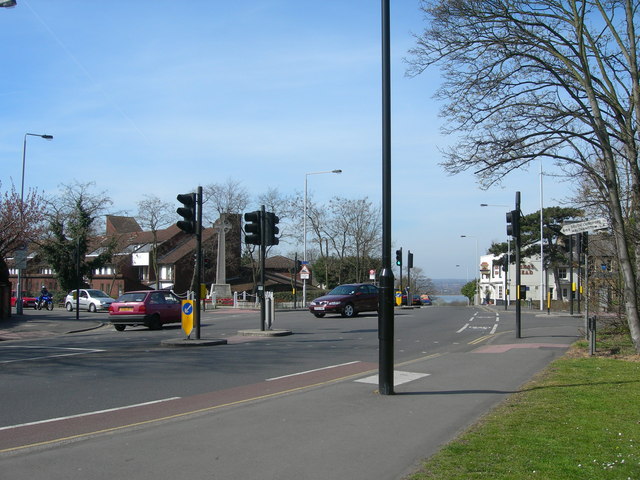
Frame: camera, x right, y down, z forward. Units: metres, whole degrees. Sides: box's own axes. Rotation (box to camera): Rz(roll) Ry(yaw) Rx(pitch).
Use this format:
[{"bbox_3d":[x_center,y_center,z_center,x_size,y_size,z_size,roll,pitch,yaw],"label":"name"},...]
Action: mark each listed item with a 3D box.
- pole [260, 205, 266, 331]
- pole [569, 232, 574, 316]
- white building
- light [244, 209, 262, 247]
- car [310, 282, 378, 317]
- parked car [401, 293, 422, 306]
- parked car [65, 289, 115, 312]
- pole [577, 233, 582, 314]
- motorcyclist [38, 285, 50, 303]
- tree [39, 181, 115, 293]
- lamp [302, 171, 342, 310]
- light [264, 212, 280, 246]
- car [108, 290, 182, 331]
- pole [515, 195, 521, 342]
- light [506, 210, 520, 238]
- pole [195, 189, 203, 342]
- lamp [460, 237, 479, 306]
[{"bbox_3d":[-1.790,0.885,22.409,0.120,4.000,0.120,0,-3,0],"label":"pole"},{"bbox_3d":[12.056,1.575,33.709,0.120,4.000,0.120,0,-3,0],"label":"pole"},{"bbox_3d":[28.600,5.199,96.360,10.200,7.200,13.000,0,-3,0],"label":"white building"},{"bbox_3d":[-2.101,-0.363,22.200,0.400,1.050,0.320,2,-4,-30],"label":"light"},{"bbox_3d":[1.430,2.700,31.499,1.710,1.420,4.450,-2,-4,34],"label":"car"},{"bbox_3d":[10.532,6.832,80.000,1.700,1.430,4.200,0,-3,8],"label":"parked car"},{"bbox_3d":[-14.600,3.936,45.552,4.150,1.430,1.700,-2,-4,37],"label":"parked car"},{"bbox_3d":[12.558,1.573,34.000,0.130,4.000,0.130,0,-3,0],"label":"pole"},{"bbox_3d":[-17.664,3.638,45.000,0.800,1.400,0.650,-2,-4,35],"label":"motorcyclist"},{"bbox_3d":[-19.754,0.162,57.000,6.200,10.000,6.200,0,-3,0],"label":"tree"},{"bbox_3d":[0.239,-0.108,50.800,2.650,9.850,0.350,0,-3,14],"label":"lamp"},{"bbox_3d":[-1.524,-0.348,22.450,0.330,1.050,0.400,-2,-4,41],"label":"light"},{"bbox_3d":[-5.830,2.470,25.002,1.580,1.360,3.700,-1,-3,20],"label":"car"},{"bbox_3d":[5.440,0.695,19.309,0.120,4.000,0.120,0,-3,0],"label":"pole"},{"bbox_3d":[5.258,-0.435,19.100,0.320,0.700,0.300,-2,-4,30],"label":"light"},{"bbox_3d":[-3.137,0.567,18.309,0.120,4.000,0.120,0,-3,0],"label":"pole"},{"bbox_3d":[21.491,4.456,101.000,2.400,10.000,0.350,-1,-3,9],"label":"lamp"}]

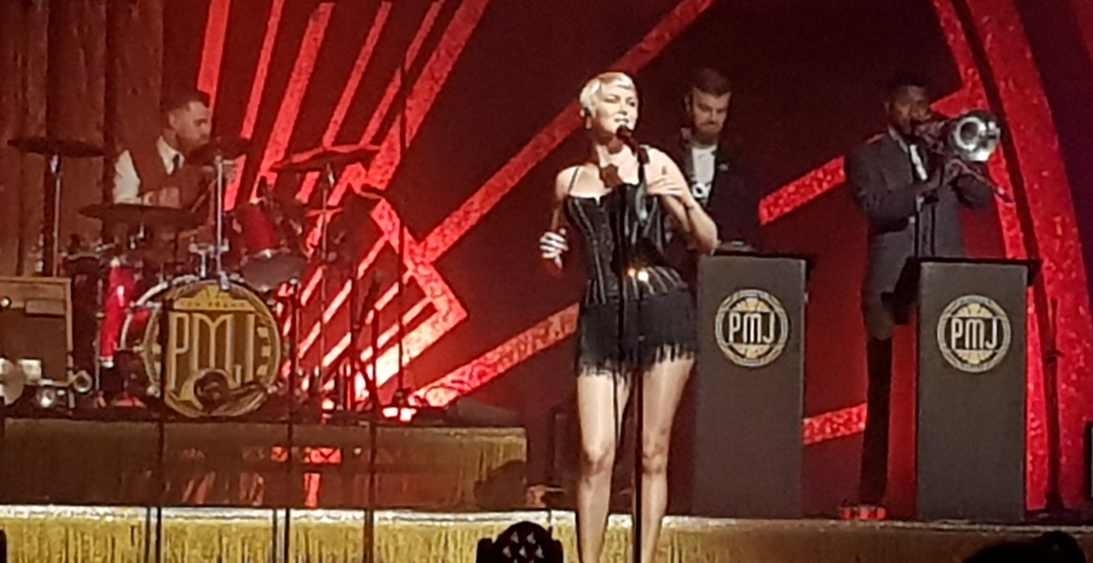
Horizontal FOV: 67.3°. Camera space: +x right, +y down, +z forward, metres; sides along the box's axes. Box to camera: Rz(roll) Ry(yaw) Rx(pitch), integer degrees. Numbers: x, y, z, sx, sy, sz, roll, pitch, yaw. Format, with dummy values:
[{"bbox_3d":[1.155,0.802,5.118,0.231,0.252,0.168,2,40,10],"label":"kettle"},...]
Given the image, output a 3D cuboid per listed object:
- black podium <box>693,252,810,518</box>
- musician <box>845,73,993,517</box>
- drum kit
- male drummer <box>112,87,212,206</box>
[{"bbox_3d":[0.800,0.400,3.220,0.430,1.020,0.320,1,0,14],"label":"black podium"},{"bbox_3d":[1.510,0.057,3.300,0.530,1.790,0.480,1,0,-13],"label":"musician"},{"bbox_3d":[-1.500,-0.050,3.560,1.450,1.180,1.100,1,0,-19],"label":"drum kit"},{"bbox_3d":[-1.700,-0.190,3.720,0.580,1.360,0.720,1,0,-37],"label":"male drummer"}]

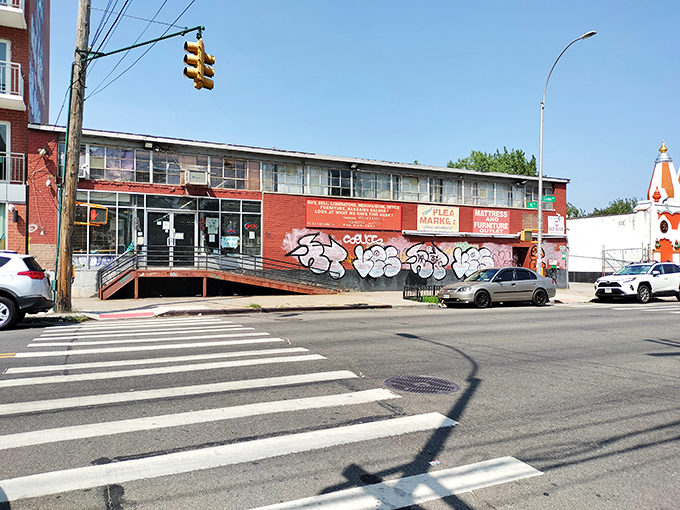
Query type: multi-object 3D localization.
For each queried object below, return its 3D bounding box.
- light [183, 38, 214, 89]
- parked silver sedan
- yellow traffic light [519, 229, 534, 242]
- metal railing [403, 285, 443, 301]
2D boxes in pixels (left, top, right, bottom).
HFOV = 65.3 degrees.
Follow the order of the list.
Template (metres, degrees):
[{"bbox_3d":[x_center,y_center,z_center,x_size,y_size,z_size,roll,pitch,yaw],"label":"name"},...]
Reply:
[{"bbox_3d":[-3.772,-5.092,14.200,0.780,1.250,0.370,1,-1,-26],"label":"light"},{"bbox_3d":[5.732,1.134,19.330,4.440,1.410,1.730,1,-1,-25],"label":"parked silver sedan"},{"bbox_3d":[7.647,-0.765,21.700,0.480,0.460,0.230,1,-1,-27],"label":"yellow traffic light"},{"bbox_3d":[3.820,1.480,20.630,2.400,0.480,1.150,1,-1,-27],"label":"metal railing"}]

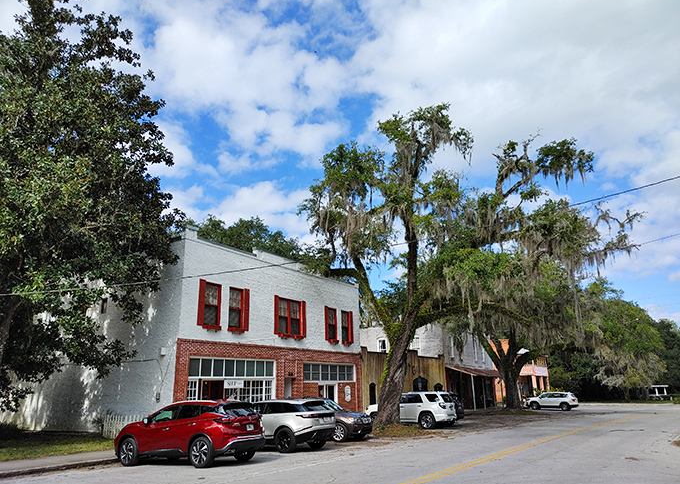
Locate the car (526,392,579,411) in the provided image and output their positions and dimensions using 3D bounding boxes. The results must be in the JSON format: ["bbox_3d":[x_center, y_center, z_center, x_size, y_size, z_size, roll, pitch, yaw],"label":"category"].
[{"bbox_3d":[20.936,15.671,50.314,4.880,1.740,1.940,-11,-18,31],"label":"car"}]

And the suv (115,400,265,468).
[{"bbox_3d":[-4.410,5.580,15.000,4.890,1.690,1.920,-10,-18,28],"label":"suv"}]

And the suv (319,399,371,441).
[{"bbox_3d":[-0.690,7.680,22.300,4.650,1.670,1.900,-12,-19,33],"label":"suv"}]

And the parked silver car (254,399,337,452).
[{"bbox_3d":[-2.360,6.540,18.400,4.800,1.670,1.970,-12,-19,33],"label":"parked silver car"}]

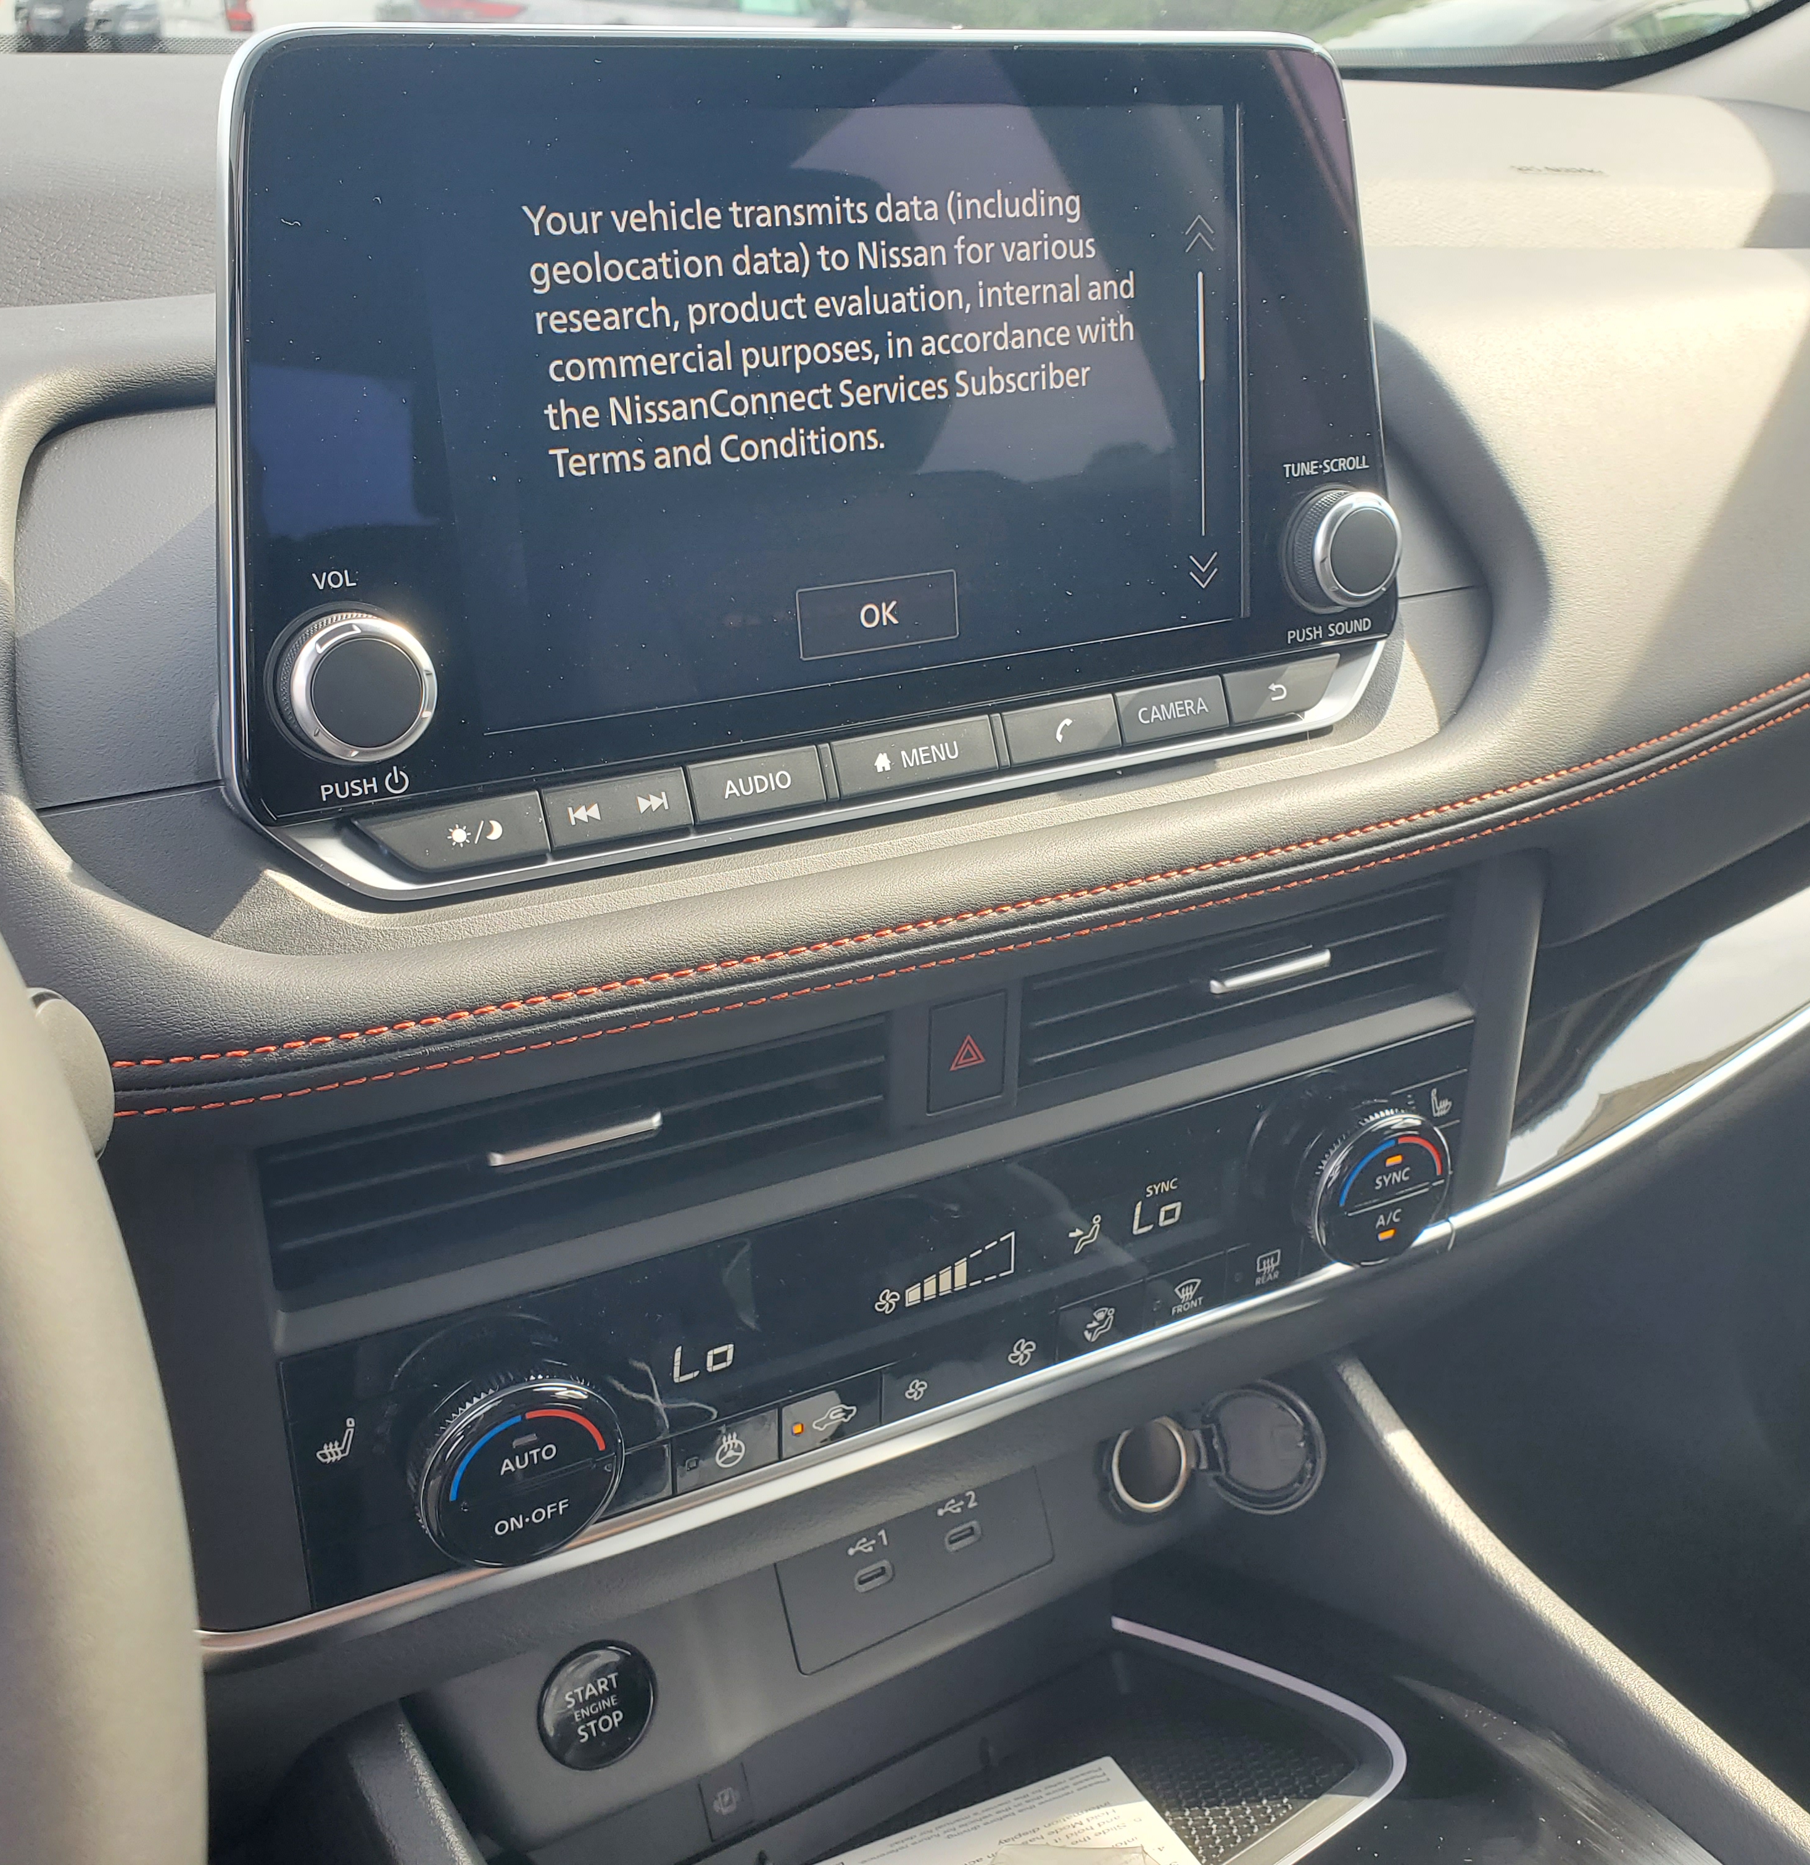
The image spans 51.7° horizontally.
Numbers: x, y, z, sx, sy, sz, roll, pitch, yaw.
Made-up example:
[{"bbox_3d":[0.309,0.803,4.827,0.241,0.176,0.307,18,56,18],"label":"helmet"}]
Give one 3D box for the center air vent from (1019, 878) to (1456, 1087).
[{"bbox_3d":[0.076,0.009,0.434,0.124,0.030,0.025,-13,26,-28],"label":"center air vent"}]

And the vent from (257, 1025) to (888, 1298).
[{"bbox_3d":[-0.062,0.039,0.366,0.124,0.030,0.025,-11,25,-24],"label":"vent"}]

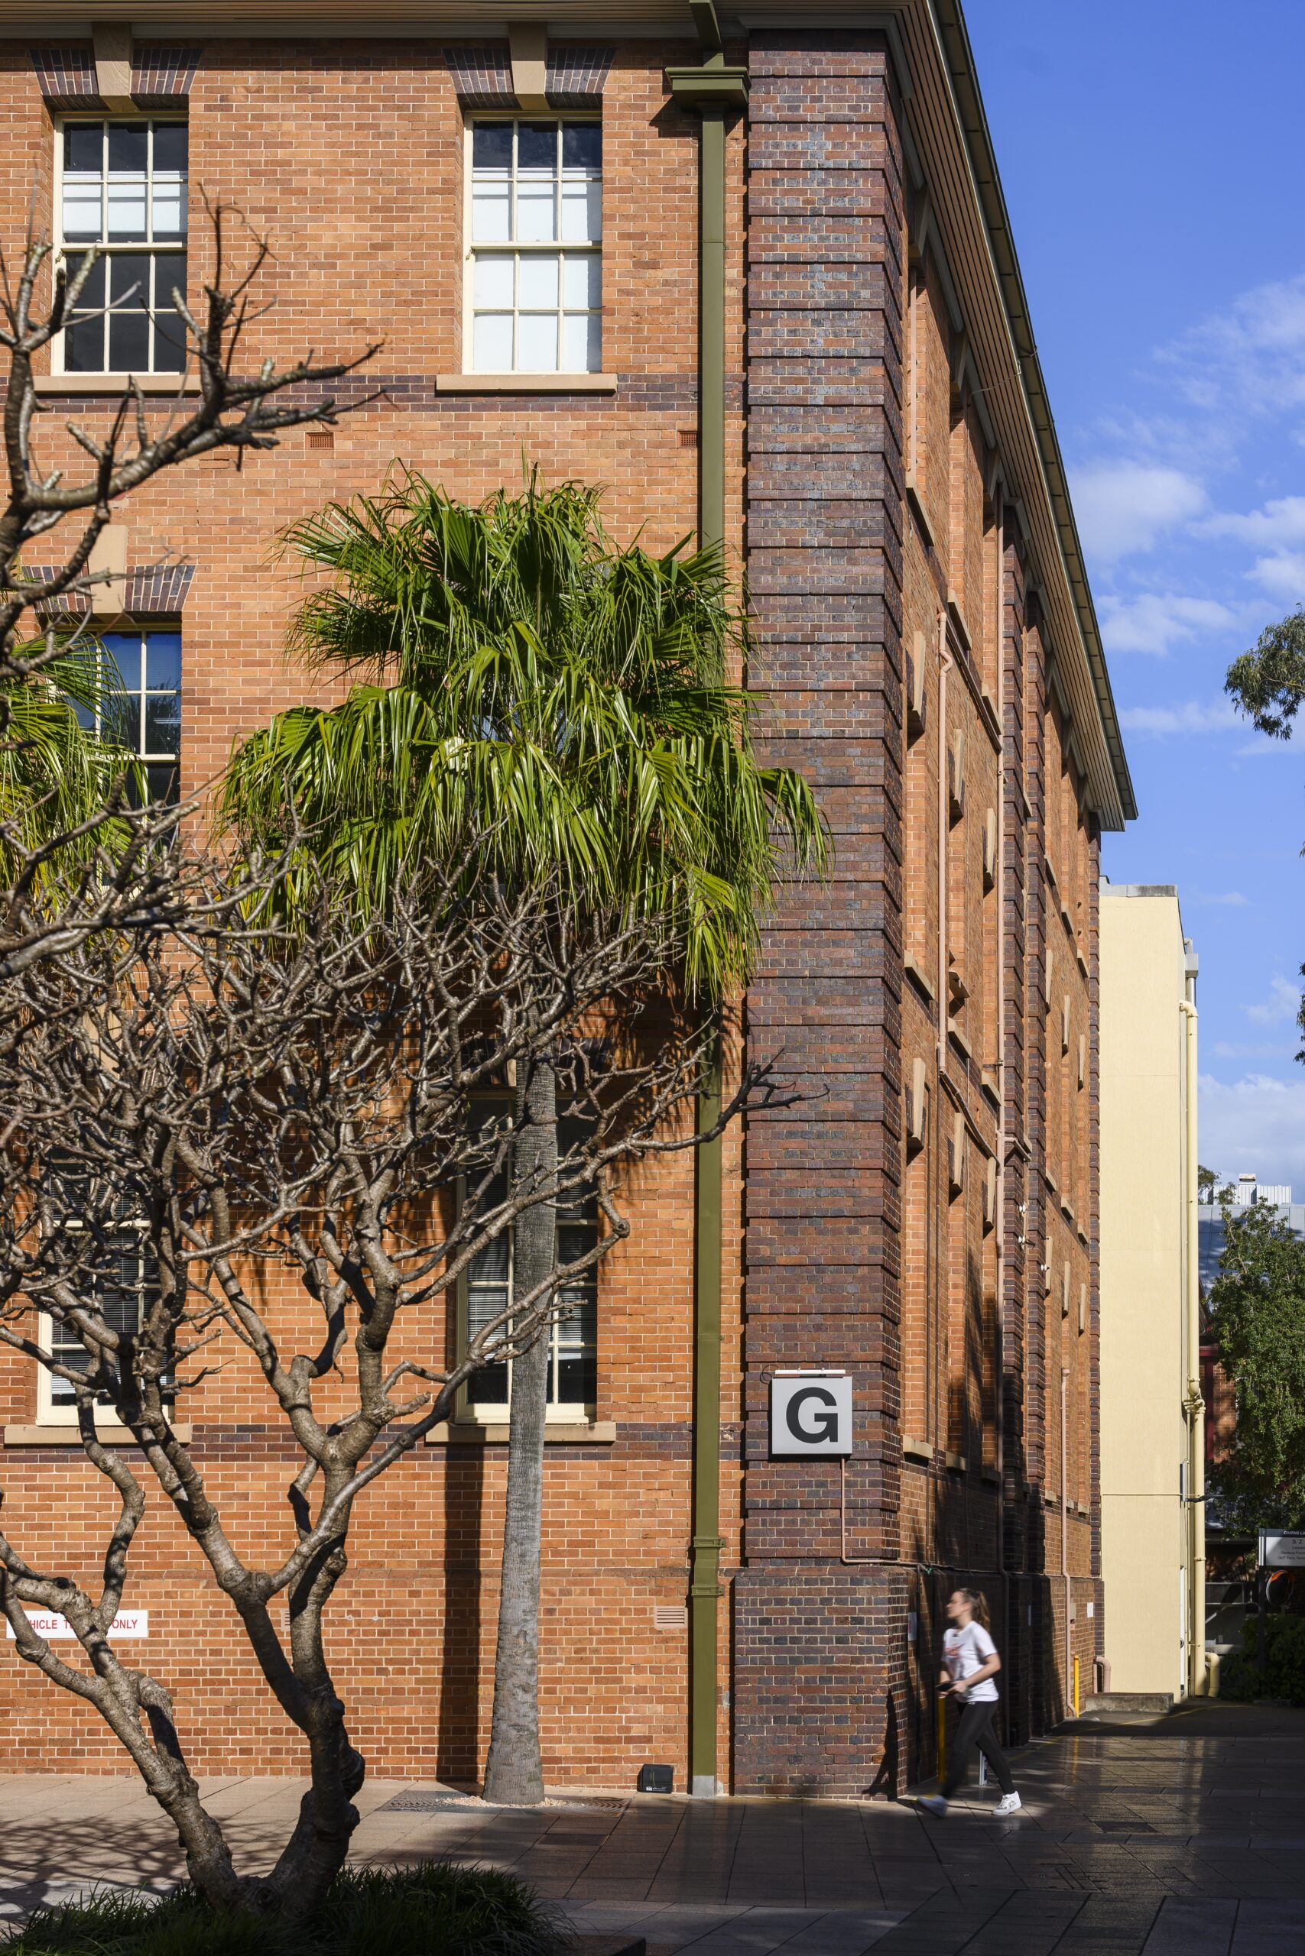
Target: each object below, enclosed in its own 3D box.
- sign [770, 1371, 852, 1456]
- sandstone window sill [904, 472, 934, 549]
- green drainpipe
[{"bbox_3d":[1.254,3.429,21.350,0.635,0.650,0.130,0,-3,0],"label":"sign"},{"bbox_3d":[2.420,-4.193,24.600,0.220,0.150,1.400,-1,-3,13],"label":"sandstone window sill"},{"bbox_3d":[0.441,-0.595,21.800,0.640,14.100,0.360,0,-3,0],"label":"green drainpipe"}]

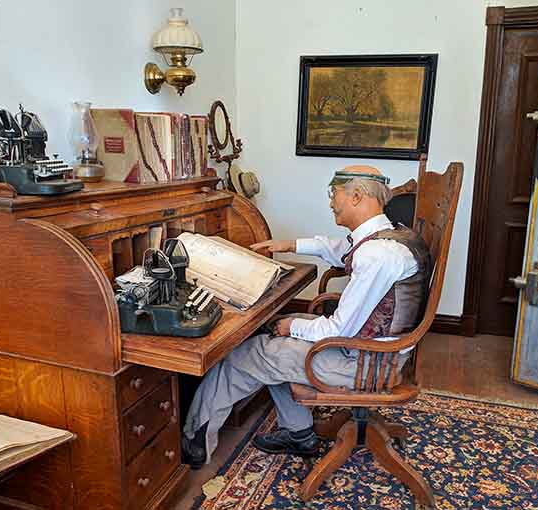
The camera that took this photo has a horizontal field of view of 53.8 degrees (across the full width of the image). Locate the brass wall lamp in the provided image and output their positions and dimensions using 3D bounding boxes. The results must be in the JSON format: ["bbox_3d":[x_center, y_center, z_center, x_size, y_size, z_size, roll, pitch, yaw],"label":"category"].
[{"bbox_3d":[-0.514,-1.102,2.898,0.316,0.454,0.271,5,13,19],"label":"brass wall lamp"}]

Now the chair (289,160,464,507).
[{"bbox_3d":[0.377,0.262,2.115,0.574,1.272,0.634,2,12,3],"label":"chair"}]

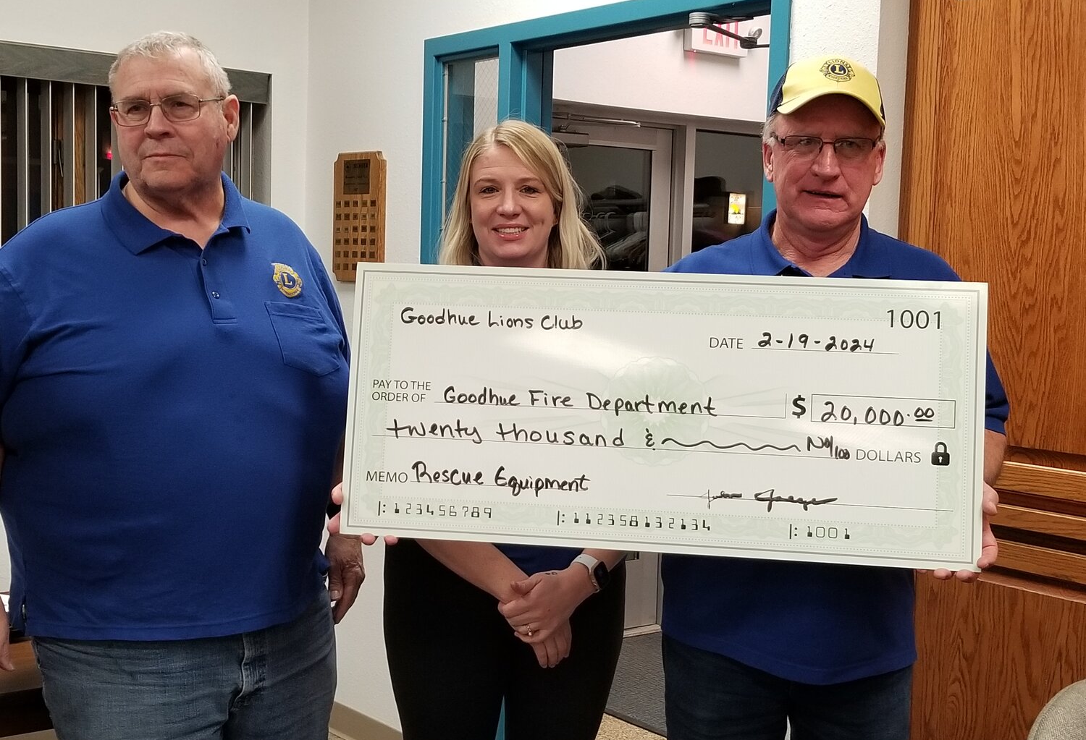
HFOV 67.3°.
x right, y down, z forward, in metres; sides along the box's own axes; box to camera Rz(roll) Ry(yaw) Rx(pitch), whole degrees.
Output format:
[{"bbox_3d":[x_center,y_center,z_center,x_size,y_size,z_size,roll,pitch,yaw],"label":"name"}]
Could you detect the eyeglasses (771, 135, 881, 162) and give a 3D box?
[{"bbox_3d":[0.454,-0.357,1.316,0.146,0.042,0.140,3,14,15],"label":"eyeglasses"}]

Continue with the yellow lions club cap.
[{"bbox_3d":[0.457,-0.446,1.310,0.178,0.138,0.270,4,7,12],"label":"yellow lions club cap"}]

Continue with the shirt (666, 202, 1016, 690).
[{"bbox_3d":[0.452,0.105,1.355,0.590,0.735,0.330,2,3,13],"label":"shirt"}]

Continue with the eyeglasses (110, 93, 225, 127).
[{"bbox_3d":[-0.598,-0.420,1.321,0.143,0.044,0.138,-4,15,-2],"label":"eyeglasses"}]

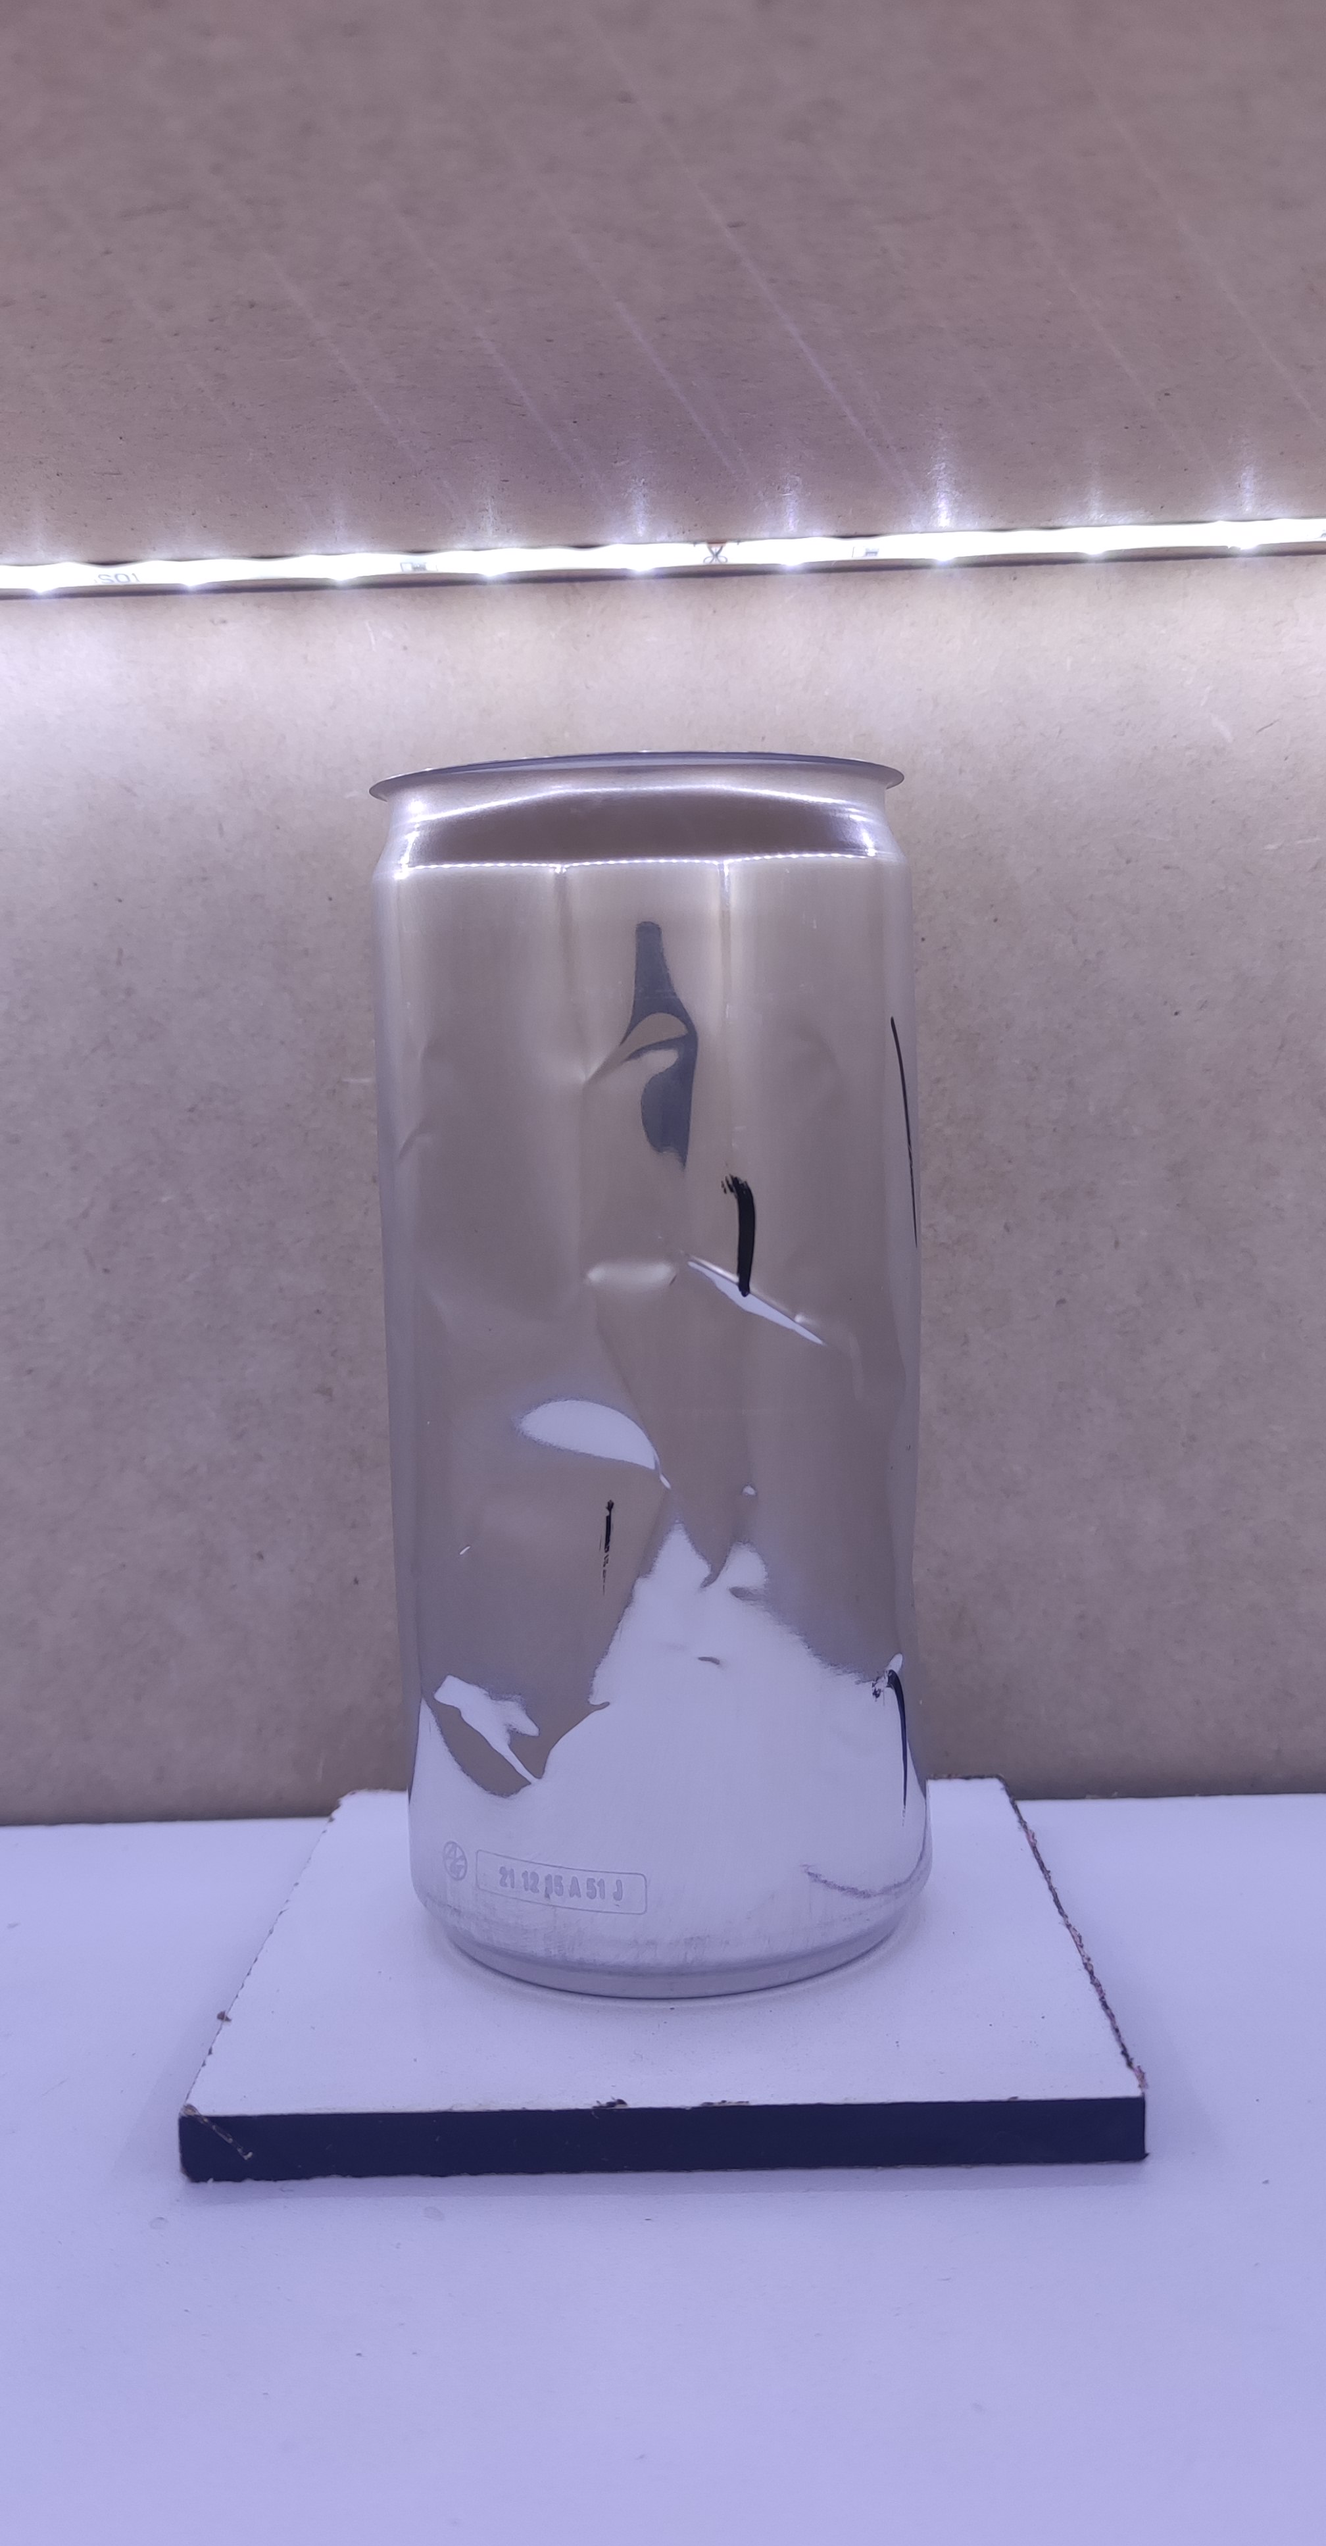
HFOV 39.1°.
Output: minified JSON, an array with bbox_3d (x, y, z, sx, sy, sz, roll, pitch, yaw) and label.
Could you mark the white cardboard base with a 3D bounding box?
[{"bbox_3d":[0.001,0.073,0.205,0.086,0.006,0.079,-2,5,1],"label":"white cardboard base"}]

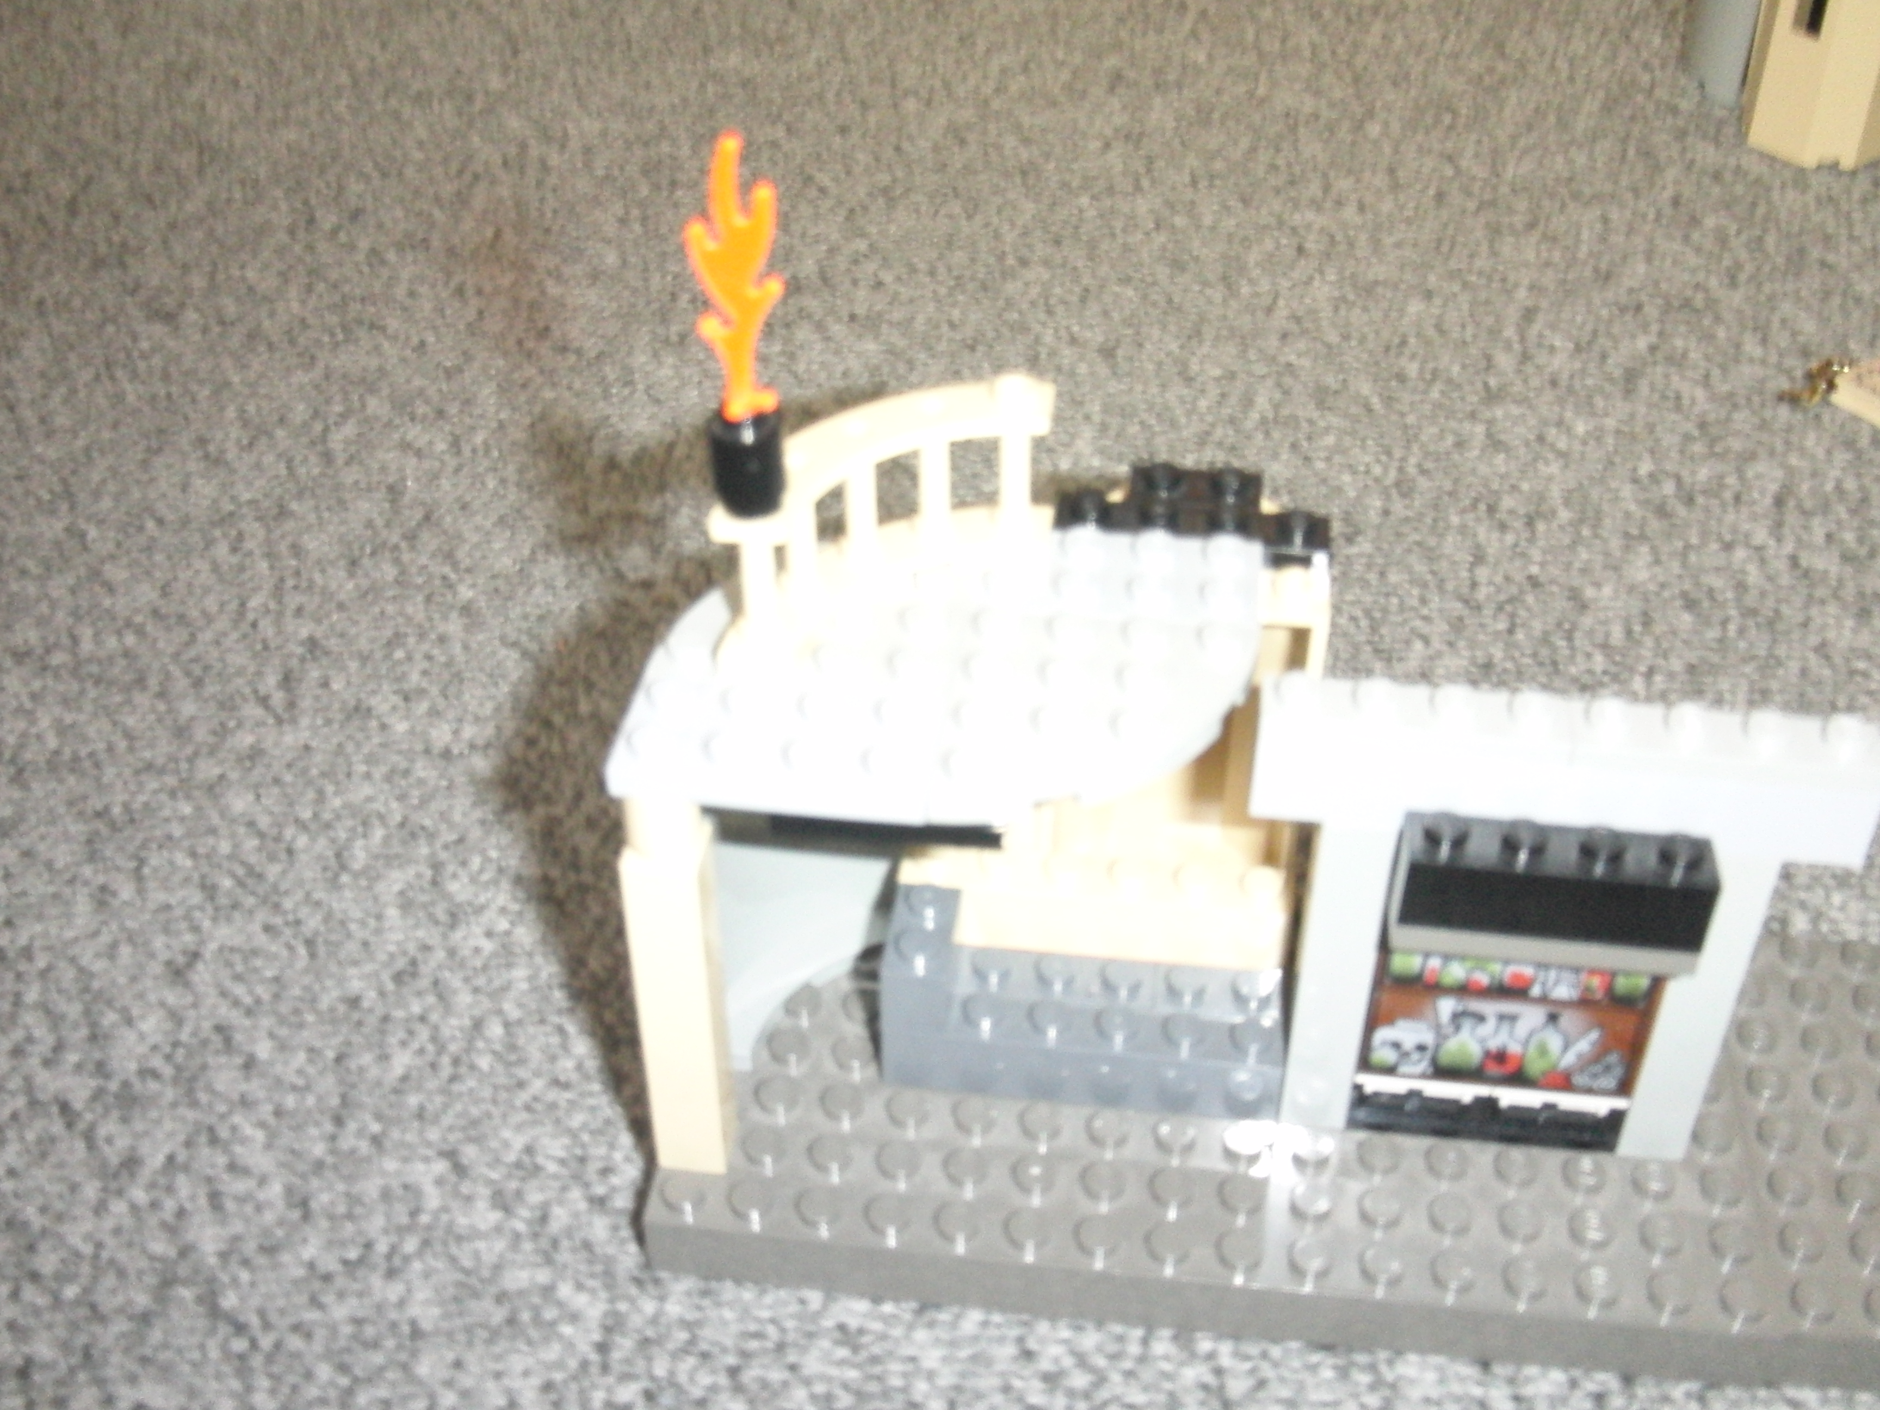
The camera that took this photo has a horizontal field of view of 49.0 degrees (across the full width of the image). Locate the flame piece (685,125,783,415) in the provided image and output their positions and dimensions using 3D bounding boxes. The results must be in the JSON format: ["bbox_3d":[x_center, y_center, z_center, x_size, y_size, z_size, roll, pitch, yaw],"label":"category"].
[{"bbox_3d":[-0.019,-0.040,0.194,0.009,0.030,0.004,5,38,5],"label":"flame piece"}]

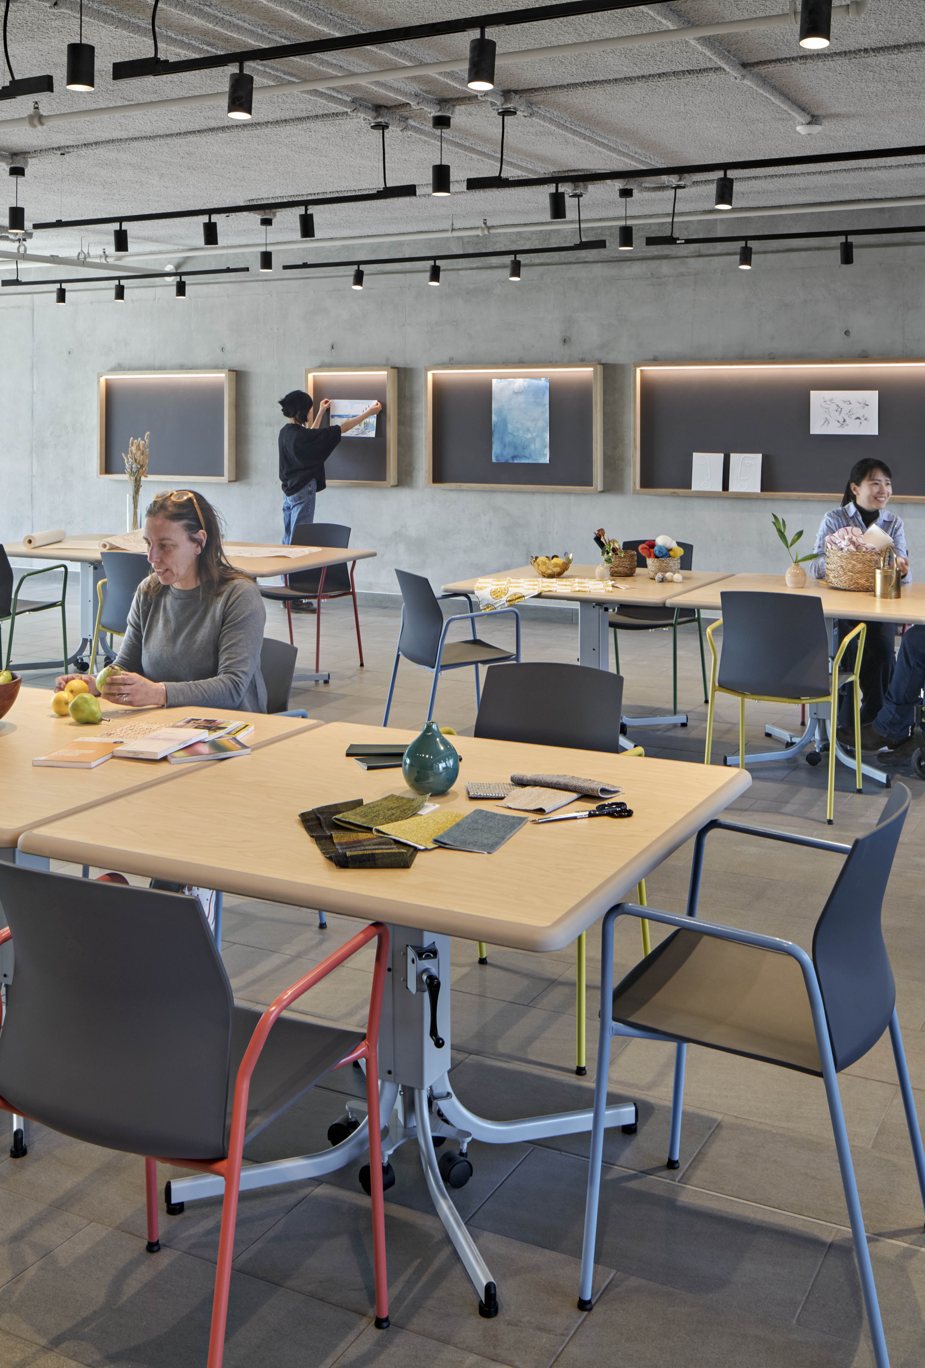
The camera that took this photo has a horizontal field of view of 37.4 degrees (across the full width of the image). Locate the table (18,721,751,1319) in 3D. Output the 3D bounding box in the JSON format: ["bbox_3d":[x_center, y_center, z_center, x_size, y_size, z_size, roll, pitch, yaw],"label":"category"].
[{"bbox_3d":[-0.092,0.594,2.715,1.067,0.742,1.067,5,11,26],"label":"table"}]

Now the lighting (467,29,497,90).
[{"bbox_3d":[0.050,-1.682,3.680,0.072,0.158,0.072,0,9,0],"label":"lighting"}]

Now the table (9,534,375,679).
[{"bbox_3d":[-1.687,-0.376,7.749,2.113,0.733,1.056,5,10,26],"label":"table"}]

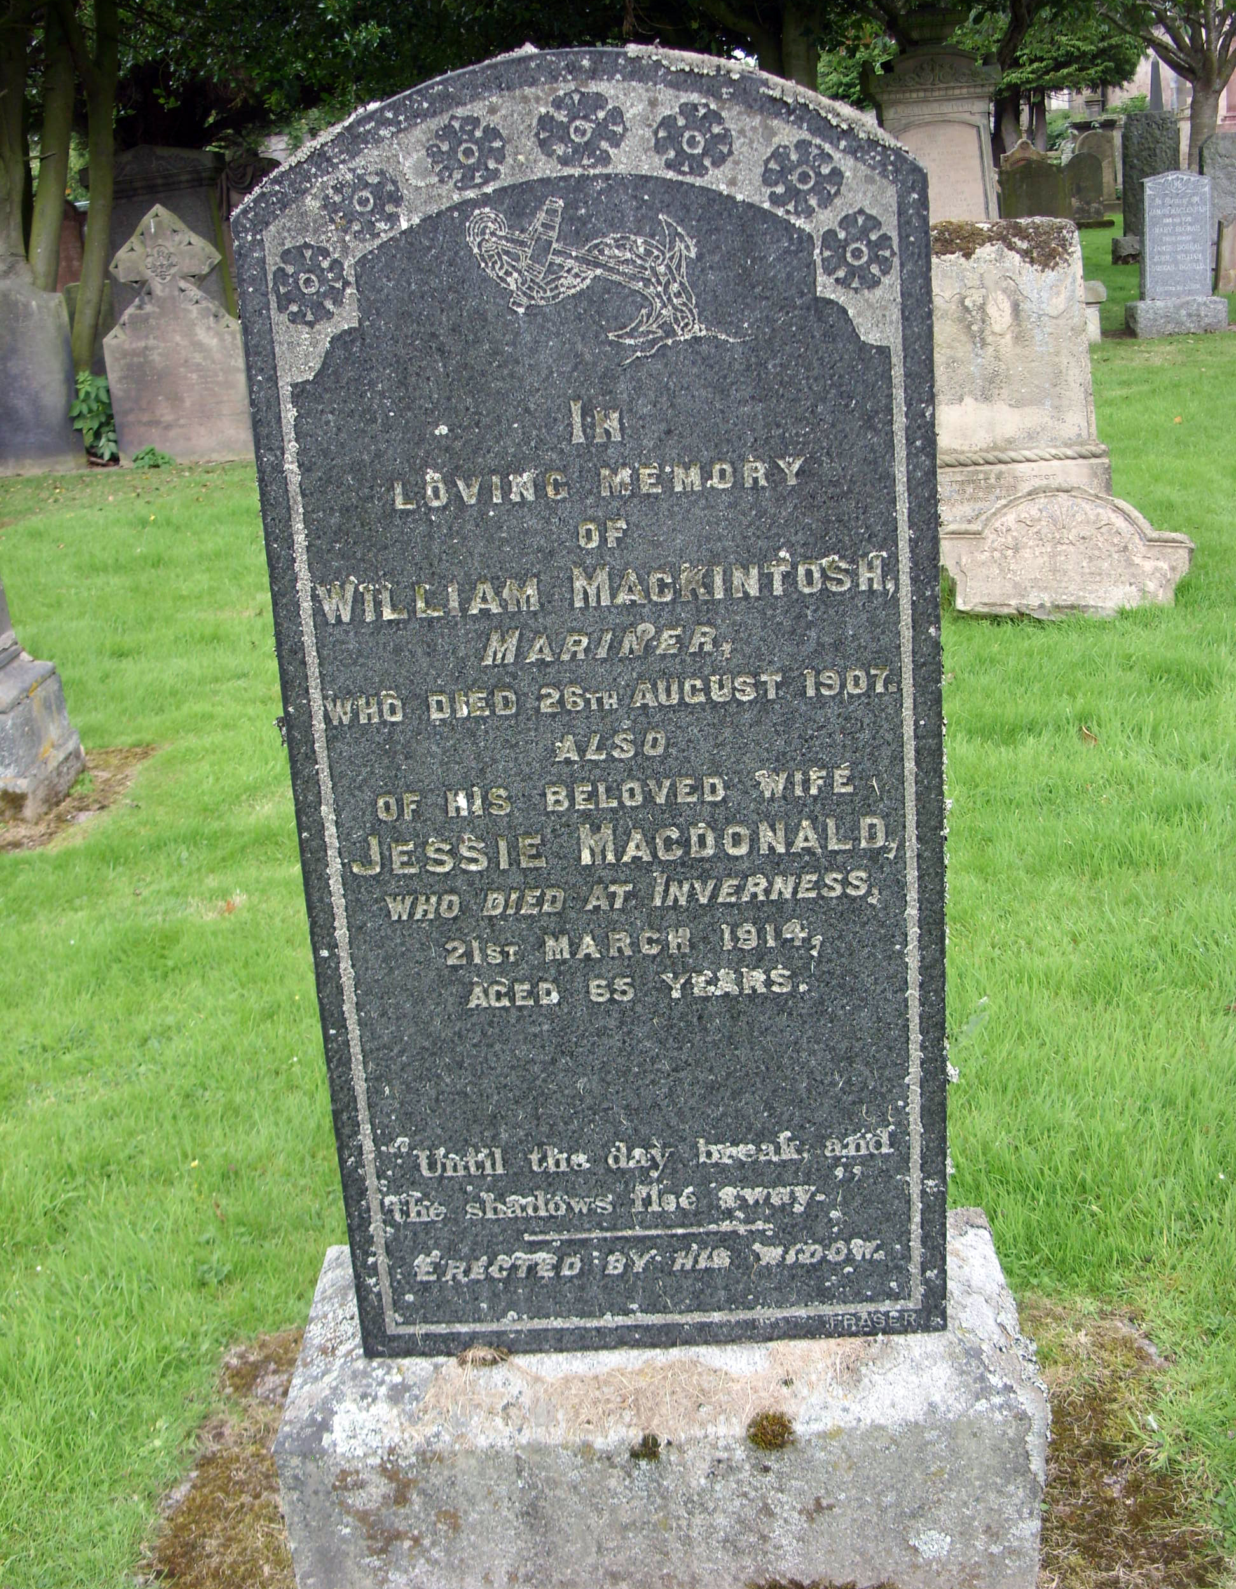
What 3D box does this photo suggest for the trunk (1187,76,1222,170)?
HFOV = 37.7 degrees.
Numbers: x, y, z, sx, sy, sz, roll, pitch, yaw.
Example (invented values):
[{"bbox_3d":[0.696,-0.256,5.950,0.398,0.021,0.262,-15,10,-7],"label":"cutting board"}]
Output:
[{"bbox_3d":[10.693,-11.948,33.000,0.500,2.150,0.500,-5,15,0],"label":"trunk"}]

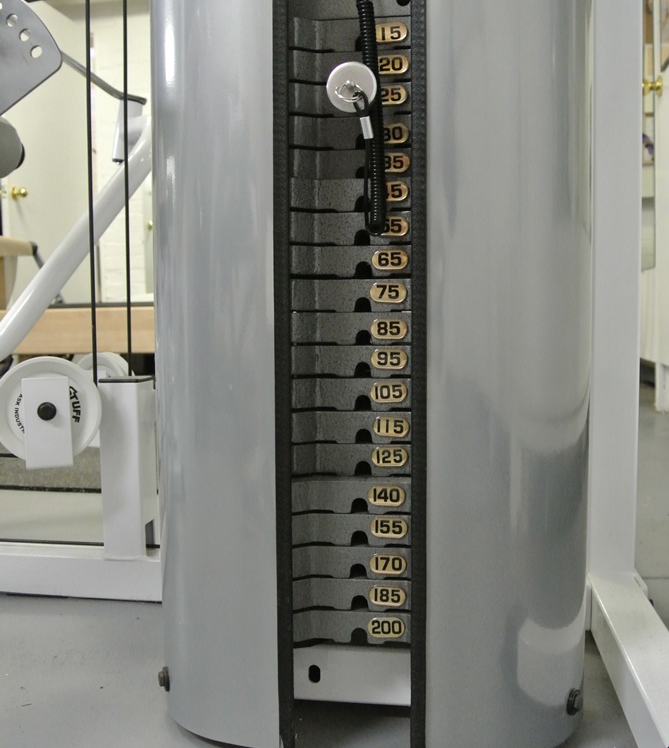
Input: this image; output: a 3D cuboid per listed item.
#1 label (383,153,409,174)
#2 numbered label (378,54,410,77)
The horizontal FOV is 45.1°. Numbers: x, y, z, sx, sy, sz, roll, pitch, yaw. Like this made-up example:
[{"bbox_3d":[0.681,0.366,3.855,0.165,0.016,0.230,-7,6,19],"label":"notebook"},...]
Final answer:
[{"bbox_3d":[0.049,-0.179,0.684,0.032,0.017,0.003,0,2,5],"label":"label"},{"bbox_3d":[0.048,-0.261,0.680,0.032,0.017,0.003,0,2,5],"label":"numbered label"}]

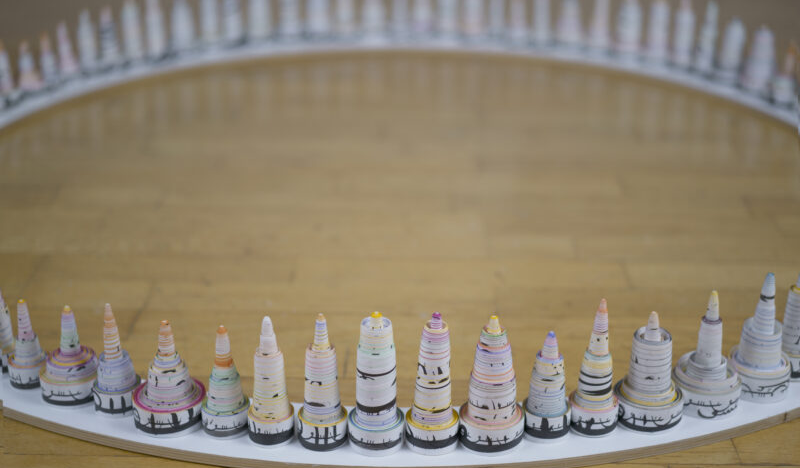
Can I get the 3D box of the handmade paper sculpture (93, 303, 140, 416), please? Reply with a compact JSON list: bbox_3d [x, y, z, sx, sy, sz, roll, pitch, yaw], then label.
[{"bbox_3d":[-0.272,0.114,1.162,0.043,0.108,0.043,0,23,0],"label":"handmade paper sculpture"}]

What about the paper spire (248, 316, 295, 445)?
[{"bbox_3d":[-0.118,0.129,1.109,0.041,0.123,0.041,0,23,0],"label":"paper spire"}]

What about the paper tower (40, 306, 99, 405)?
[{"bbox_3d":[-0.304,0.106,1.113,0.050,0.088,0.050,0,23,0],"label":"paper tower"}]

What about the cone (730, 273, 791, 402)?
[{"bbox_3d":[0.334,0.090,1.113,0.051,0.117,0.051,0,23,0],"label":"cone"}]

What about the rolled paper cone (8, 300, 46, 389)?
[{"bbox_3d":[-0.347,0.100,1.132,0.033,0.084,0.033,0,23,0],"label":"rolled paper cone"}]

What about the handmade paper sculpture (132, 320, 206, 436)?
[{"bbox_3d":[-0.210,0.125,1.107,0.066,0.100,0.066,0,23,0],"label":"handmade paper sculpture"}]

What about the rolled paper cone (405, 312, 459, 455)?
[{"bbox_3d":[0.028,0.122,1.032,0.046,0.123,0.046,0,23,0],"label":"rolled paper cone"}]

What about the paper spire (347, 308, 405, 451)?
[{"bbox_3d":[-0.021,0.129,1.097,0.051,0.133,0.051,0,23,0],"label":"paper spire"}]

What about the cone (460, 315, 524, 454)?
[{"bbox_3d":[0.085,0.130,1.106,0.059,0.125,0.059,0,23,0],"label":"cone"}]

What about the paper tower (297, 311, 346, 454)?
[{"bbox_3d":[-0.066,0.122,1.036,0.043,0.120,0.043,0,23,0],"label":"paper tower"}]

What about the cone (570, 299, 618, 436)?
[{"bbox_3d":[0.183,0.119,1.124,0.045,0.131,0.045,0,23,0],"label":"cone"}]

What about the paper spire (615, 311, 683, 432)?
[{"bbox_3d":[0.236,0.122,1.142,0.062,0.112,0.062,0,23,0],"label":"paper spire"}]

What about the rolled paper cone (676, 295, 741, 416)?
[{"bbox_3d":[0.288,0.106,1.133,0.062,0.115,0.062,0,23,0],"label":"rolled paper cone"}]

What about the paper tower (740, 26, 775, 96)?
[{"bbox_3d":[0.621,-0.303,2.121,0.053,0.118,0.053,0,23,0],"label":"paper tower"}]

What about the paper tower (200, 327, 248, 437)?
[{"bbox_3d":[-0.152,0.124,1.058,0.041,0.099,0.041,0,23,0],"label":"paper tower"}]

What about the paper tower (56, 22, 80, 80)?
[{"bbox_3d":[-0.587,-0.321,2.165,0.043,0.110,0.043,0,23,0],"label":"paper tower"}]

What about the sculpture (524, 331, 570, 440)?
[{"bbox_3d":[0.129,0.128,1.054,0.041,0.095,0.041,0,23,0],"label":"sculpture"}]

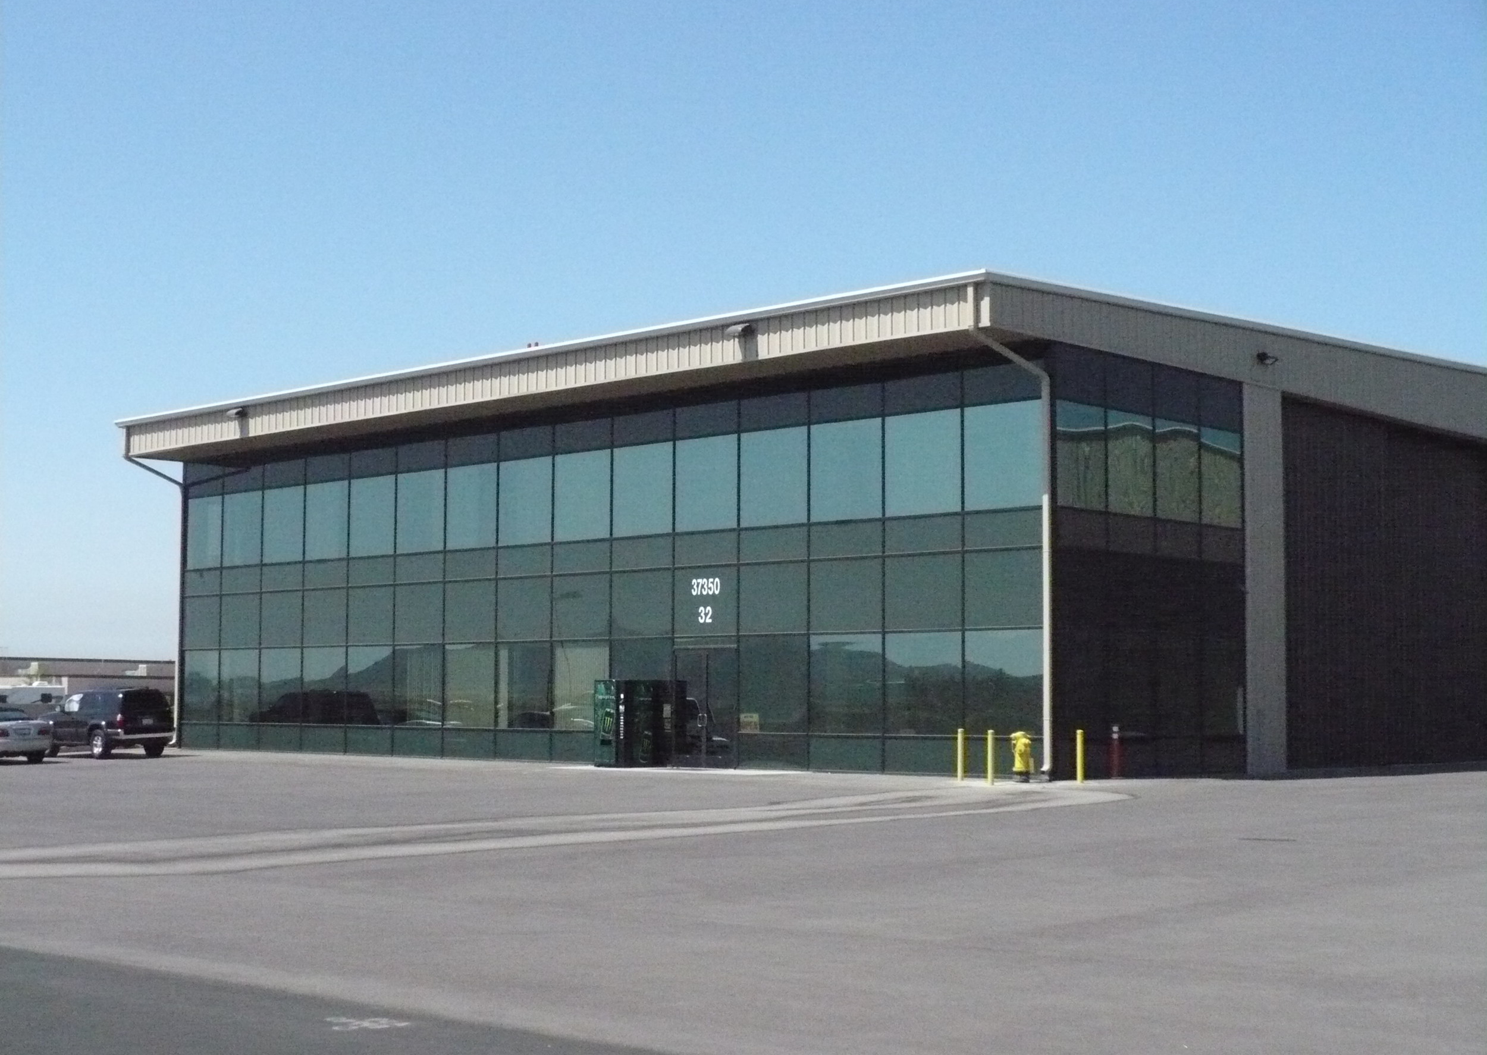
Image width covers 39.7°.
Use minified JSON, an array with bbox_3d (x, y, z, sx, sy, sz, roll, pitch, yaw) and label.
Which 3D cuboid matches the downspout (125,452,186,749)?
[{"bbox_3d":[-16.374,2.026,56.993,0.117,8.073,1.911,-4,-7,43],"label":"downspout"}]

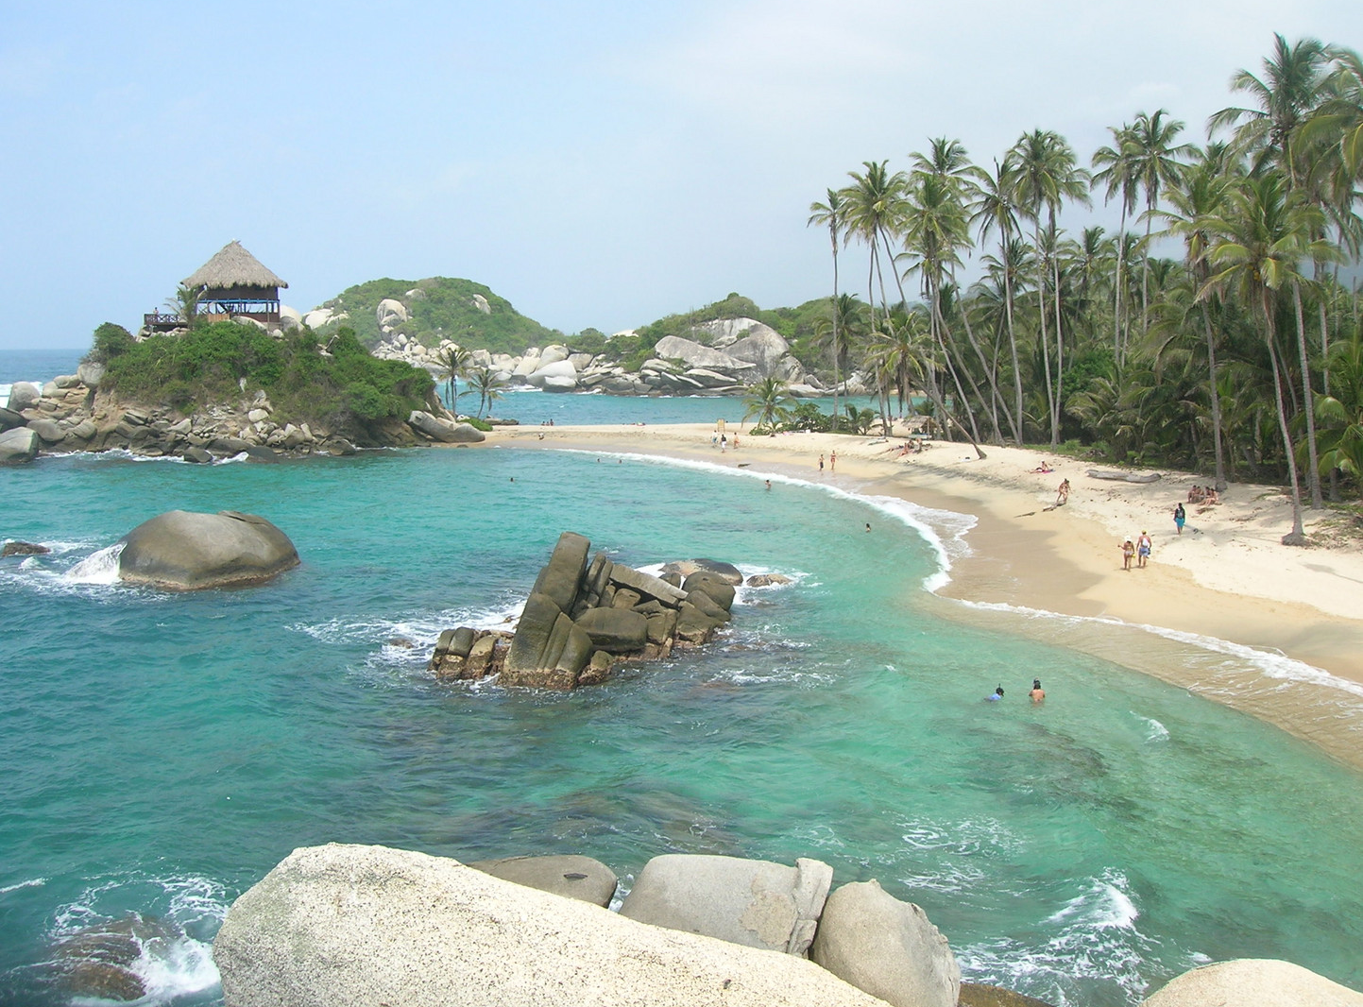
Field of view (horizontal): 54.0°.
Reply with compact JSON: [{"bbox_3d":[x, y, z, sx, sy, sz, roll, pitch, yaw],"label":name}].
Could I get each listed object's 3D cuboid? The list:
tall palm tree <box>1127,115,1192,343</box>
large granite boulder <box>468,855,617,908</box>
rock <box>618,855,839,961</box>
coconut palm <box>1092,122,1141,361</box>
[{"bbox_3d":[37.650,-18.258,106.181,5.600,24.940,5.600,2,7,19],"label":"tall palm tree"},{"bbox_3d":[-2.802,7.324,24.363,3.600,1.800,3.000,-1,7,-7],"label":"large granite boulder"},{"bbox_3d":[0.700,6.900,21.800,3.500,2.100,2.500,0,7,0],"label":"rock"},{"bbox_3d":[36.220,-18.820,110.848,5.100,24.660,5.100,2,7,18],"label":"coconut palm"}]

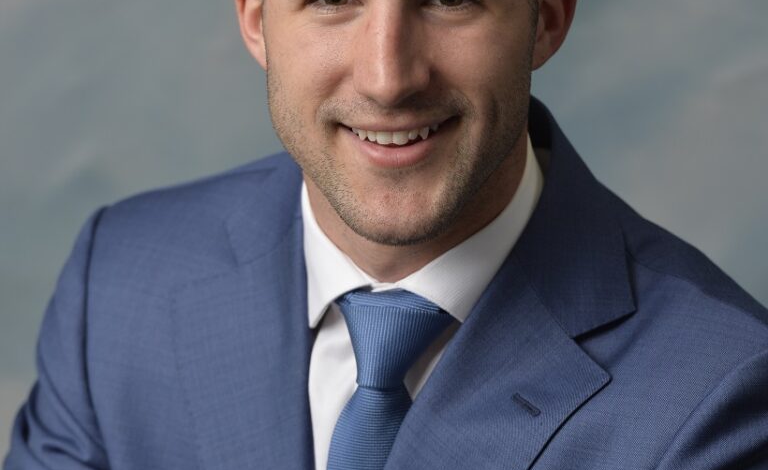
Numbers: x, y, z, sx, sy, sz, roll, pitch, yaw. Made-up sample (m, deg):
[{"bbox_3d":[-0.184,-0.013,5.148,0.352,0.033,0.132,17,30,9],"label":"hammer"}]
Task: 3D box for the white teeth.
[{"bbox_3d":[0.006,-0.055,3.440,0.050,0.013,0.019,-1,6,4],"label":"white teeth"}]

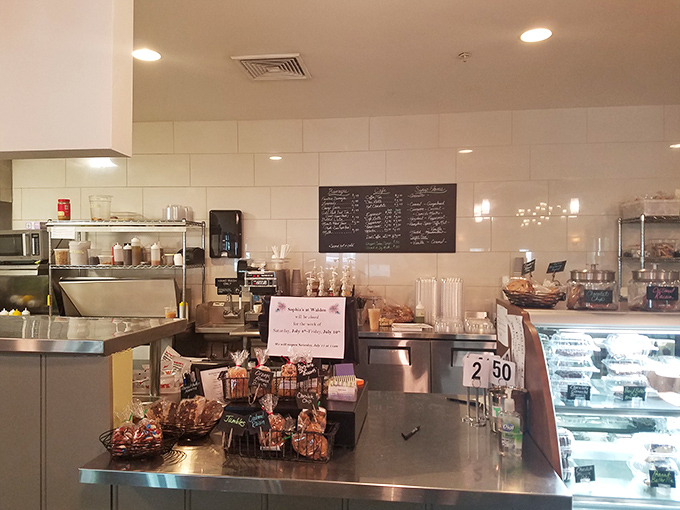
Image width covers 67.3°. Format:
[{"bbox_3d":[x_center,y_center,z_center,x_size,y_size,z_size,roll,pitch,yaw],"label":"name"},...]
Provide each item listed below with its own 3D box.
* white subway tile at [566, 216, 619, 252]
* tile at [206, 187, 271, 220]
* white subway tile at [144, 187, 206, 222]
[{"bbox_3d":[2.240,-0.173,4.326,0.606,0.303,0.010,0,1,7],"label":"white subway tile"},{"bbox_3d":[-0.951,-0.485,4.718,0.610,0.304,0.010,0,-1,7],"label":"tile"},{"bbox_3d":[-1.545,-0.477,4.758,0.606,0.303,0.010,0,1,7],"label":"white subway tile"}]

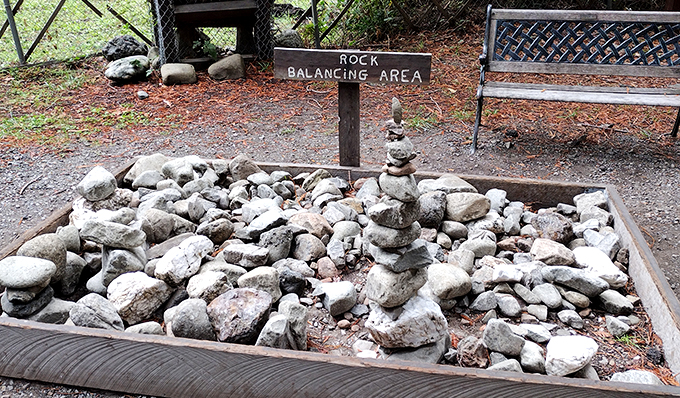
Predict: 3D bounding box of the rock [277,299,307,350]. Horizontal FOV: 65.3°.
[{"bbox_3d":[-0.161,0.439,1.798,0.100,0.190,0.120,-2,28,0],"label":"rock"}]

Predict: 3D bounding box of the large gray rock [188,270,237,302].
[{"bbox_3d":[-0.476,0.328,1.967,0.185,0.120,0.140,-7,28,-9],"label":"large gray rock"}]

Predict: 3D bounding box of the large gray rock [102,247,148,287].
[{"bbox_3d":[-0.824,0.258,2.029,0.160,0.154,0.134,-7,27,-11],"label":"large gray rock"}]

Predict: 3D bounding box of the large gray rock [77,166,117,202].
[{"bbox_3d":[-1.126,-0.067,2.454,0.180,0.144,0.154,-7,27,-12],"label":"large gray rock"}]

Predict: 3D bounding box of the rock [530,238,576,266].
[{"bbox_3d":[0.821,0.206,2.039,0.175,0.094,0.130,10,29,22],"label":"rock"}]

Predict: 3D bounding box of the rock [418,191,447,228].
[{"bbox_3d":[0.405,0.048,2.333,0.130,0.155,0.135,3,27,10],"label":"rock"}]

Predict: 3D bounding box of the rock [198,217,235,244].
[{"bbox_3d":[-0.487,0.127,2.079,0.145,0.089,0.113,-10,28,-14],"label":"rock"}]

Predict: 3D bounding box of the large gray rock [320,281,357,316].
[{"bbox_3d":[-0.005,0.350,1.867,0.121,0.098,0.113,-2,26,0],"label":"large gray rock"}]

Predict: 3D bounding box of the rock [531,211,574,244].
[{"bbox_3d":[0.925,0.124,2.310,0.185,0.135,0.155,3,28,9],"label":"rock"}]

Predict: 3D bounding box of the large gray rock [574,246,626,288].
[{"bbox_3d":[1.002,0.265,2.048,0.135,0.120,0.220,-23,34,-35],"label":"large gray rock"}]

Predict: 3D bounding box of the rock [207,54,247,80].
[{"bbox_3d":[-1.059,-1.238,4.994,0.360,0.210,0.260,-7,27,-10],"label":"rock"}]

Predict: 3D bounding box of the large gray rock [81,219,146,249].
[{"bbox_3d":[-0.838,0.127,1.962,0.250,0.084,0.152,3,27,11],"label":"large gray rock"}]

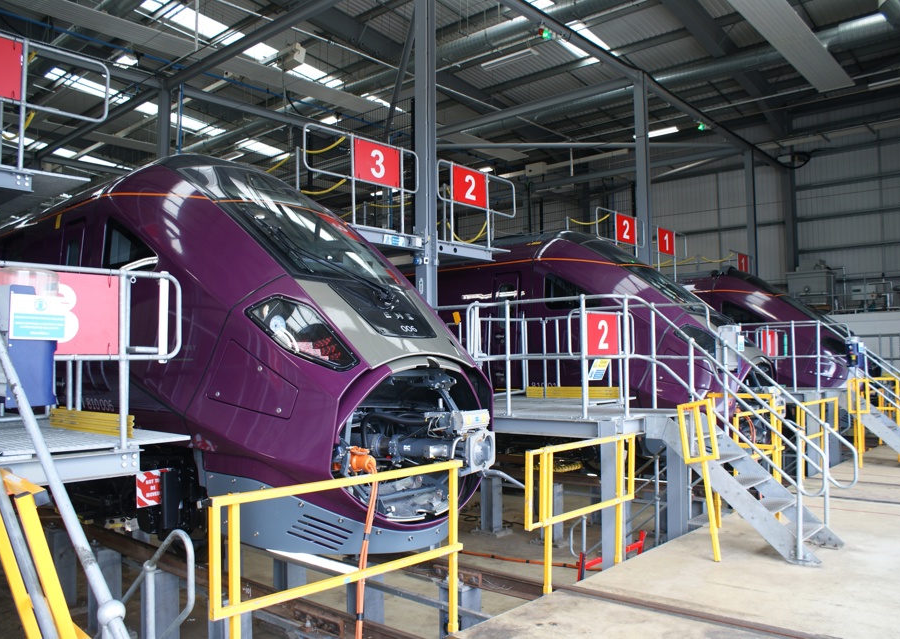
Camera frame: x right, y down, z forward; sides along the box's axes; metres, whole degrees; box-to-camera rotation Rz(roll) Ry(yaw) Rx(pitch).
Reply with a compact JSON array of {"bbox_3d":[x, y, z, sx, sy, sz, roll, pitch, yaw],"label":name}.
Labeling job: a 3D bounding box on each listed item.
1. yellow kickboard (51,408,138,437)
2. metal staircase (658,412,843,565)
[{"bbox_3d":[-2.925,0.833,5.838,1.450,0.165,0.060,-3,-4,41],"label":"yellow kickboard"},{"bbox_3d":[2.937,1.585,7.082,1.480,1.210,0.790,-3,-4,41],"label":"metal staircase"}]

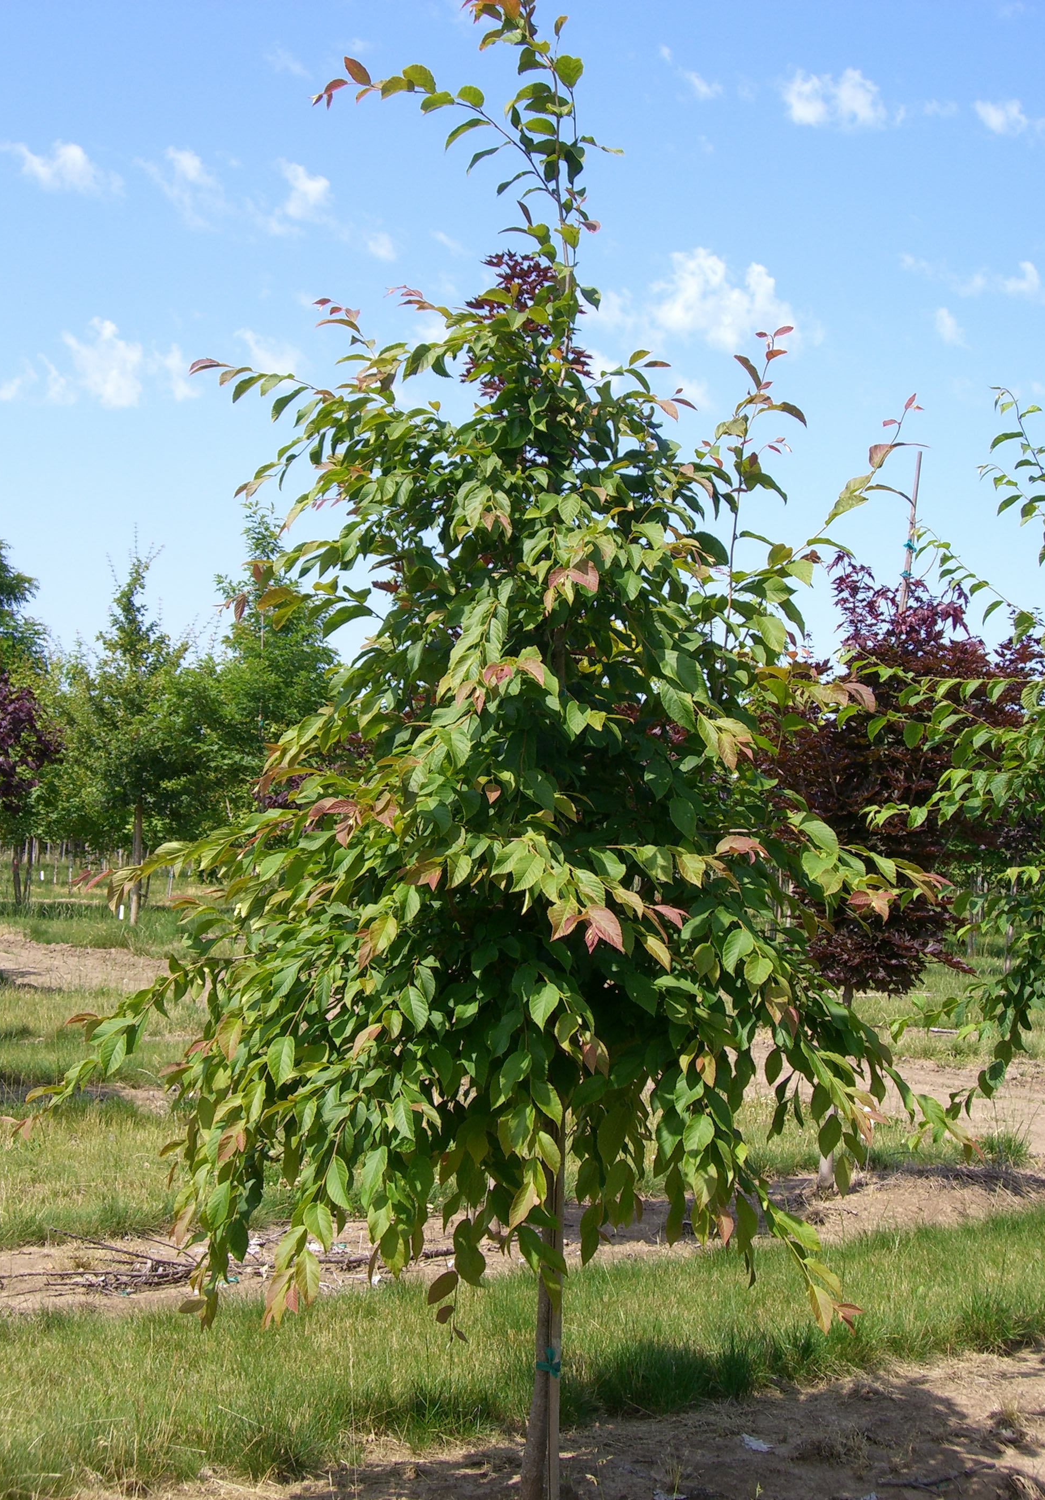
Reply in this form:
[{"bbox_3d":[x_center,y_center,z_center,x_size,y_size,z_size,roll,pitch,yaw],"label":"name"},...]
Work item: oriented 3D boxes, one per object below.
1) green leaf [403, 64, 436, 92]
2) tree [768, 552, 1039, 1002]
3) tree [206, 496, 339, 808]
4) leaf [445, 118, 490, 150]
[{"bbox_3d":[-0.234,-1.523,5.400,0.078,0.064,0.040,2,-1,0],"label":"green leaf"},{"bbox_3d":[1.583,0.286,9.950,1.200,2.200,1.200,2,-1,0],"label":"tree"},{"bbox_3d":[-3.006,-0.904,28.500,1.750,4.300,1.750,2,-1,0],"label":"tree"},{"bbox_3d":[-0.125,-1.401,5.420,0.104,0.074,0.045,2,-1,0],"label":"leaf"}]

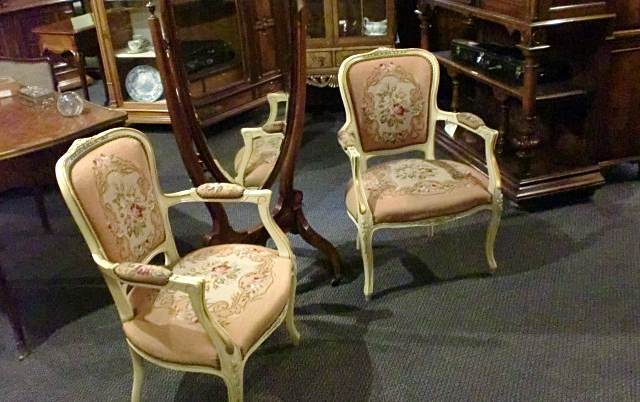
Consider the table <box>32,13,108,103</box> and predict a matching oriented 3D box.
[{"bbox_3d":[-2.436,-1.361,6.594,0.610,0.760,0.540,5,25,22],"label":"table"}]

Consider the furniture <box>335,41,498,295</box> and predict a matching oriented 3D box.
[{"bbox_3d":[0.410,-0.157,2.979,0.665,0.950,0.645,-10,23,-13],"label":"furniture"}]

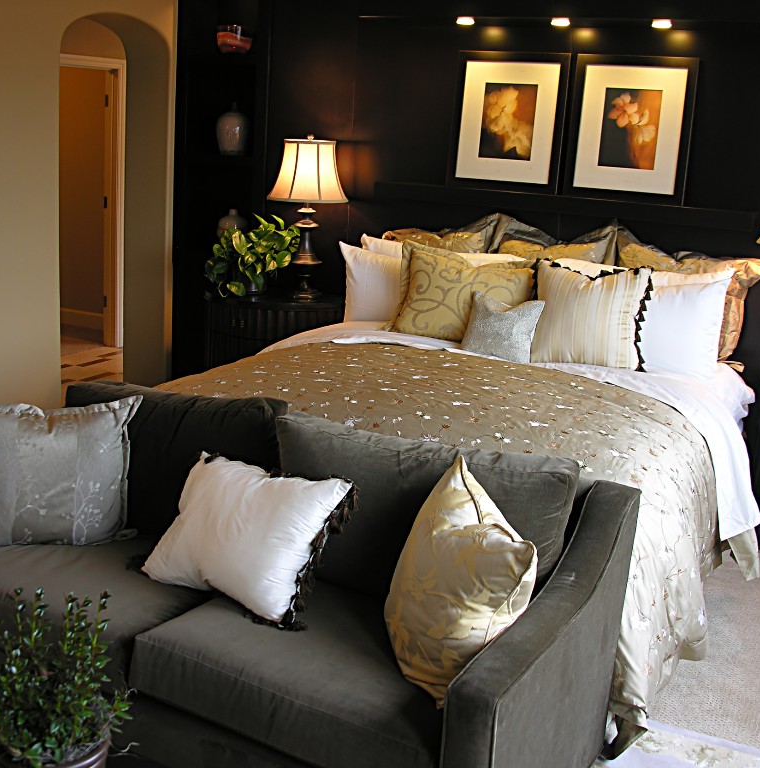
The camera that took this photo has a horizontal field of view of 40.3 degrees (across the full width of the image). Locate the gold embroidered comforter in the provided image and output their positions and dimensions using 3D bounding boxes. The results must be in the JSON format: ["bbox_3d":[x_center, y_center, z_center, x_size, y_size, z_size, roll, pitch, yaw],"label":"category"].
[{"bbox_3d":[0.086,0.341,3.636,2.160,0.680,1.420,10,15,28],"label":"gold embroidered comforter"}]

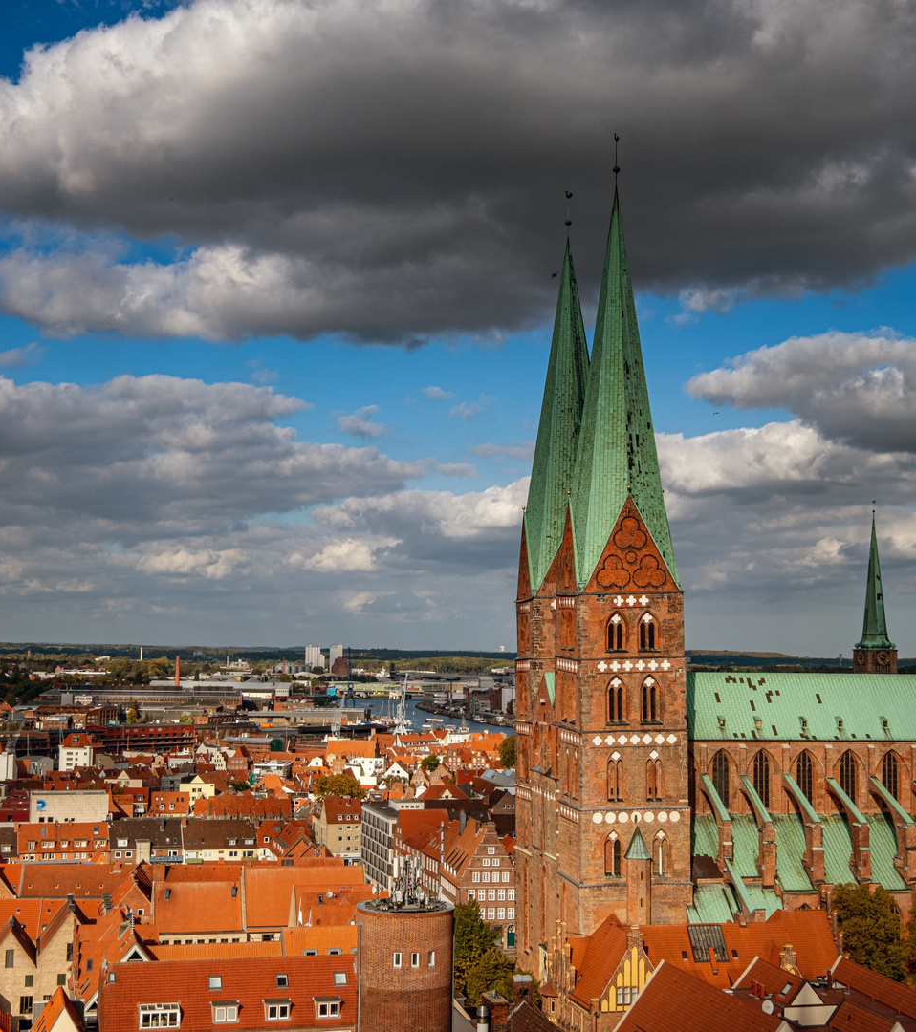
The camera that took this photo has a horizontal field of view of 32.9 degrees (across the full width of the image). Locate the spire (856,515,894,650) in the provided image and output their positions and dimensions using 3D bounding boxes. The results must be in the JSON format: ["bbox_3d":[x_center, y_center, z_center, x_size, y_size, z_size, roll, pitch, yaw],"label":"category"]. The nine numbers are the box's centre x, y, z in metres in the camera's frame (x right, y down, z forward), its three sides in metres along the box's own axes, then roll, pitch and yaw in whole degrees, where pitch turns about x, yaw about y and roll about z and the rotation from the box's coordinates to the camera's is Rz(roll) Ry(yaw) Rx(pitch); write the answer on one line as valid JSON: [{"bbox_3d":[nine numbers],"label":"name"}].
[{"bbox_3d":[165.534,26.438,615.000,12.500,54.000,12.500,2,-5,-15],"label":"spire"}]

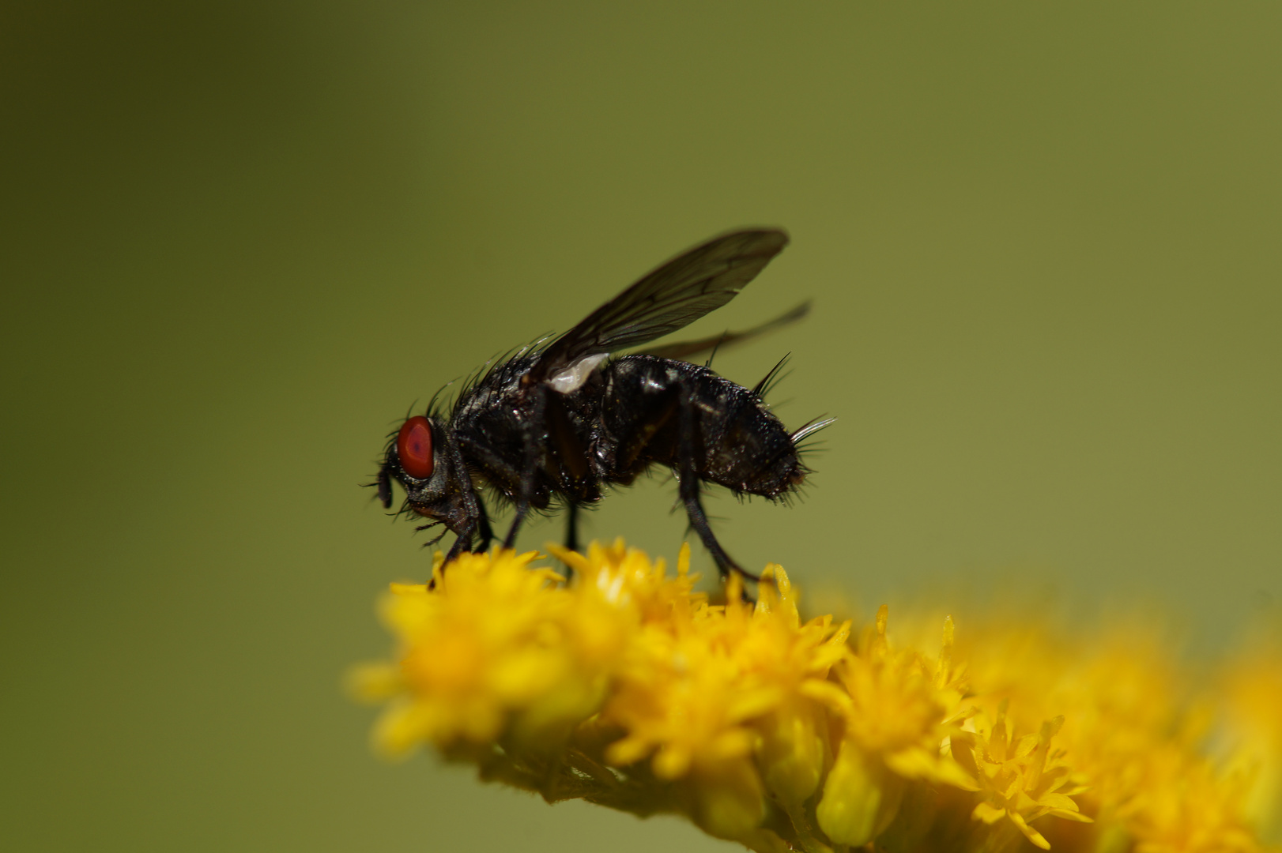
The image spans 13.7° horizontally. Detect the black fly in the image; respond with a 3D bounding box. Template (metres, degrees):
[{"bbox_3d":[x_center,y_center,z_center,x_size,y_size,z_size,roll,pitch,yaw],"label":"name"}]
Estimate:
[{"bbox_3d":[-0.001,0.000,0.130,0.011,0.009,0.007,0,5,0],"label":"black fly"}]

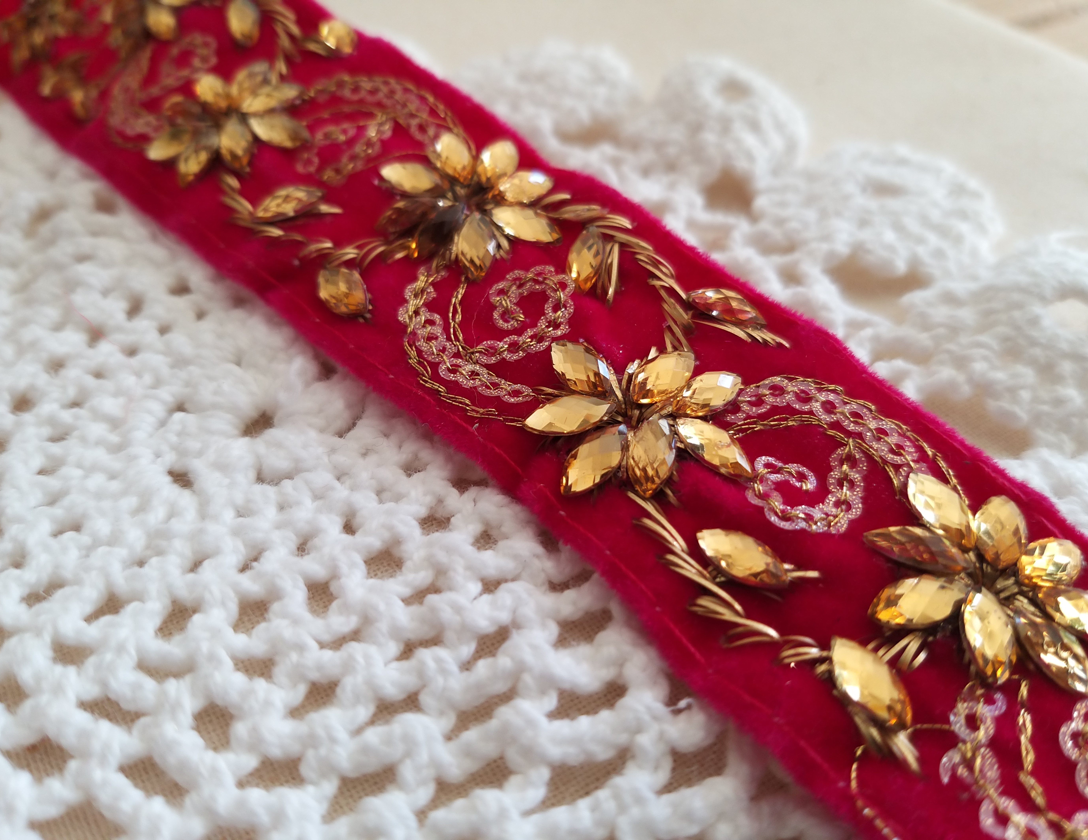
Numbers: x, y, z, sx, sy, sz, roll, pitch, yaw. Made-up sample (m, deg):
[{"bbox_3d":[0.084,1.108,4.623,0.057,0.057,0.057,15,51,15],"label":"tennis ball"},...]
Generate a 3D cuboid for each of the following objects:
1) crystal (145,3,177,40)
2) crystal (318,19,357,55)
[{"bbox_3d":[-0.062,-0.065,0.141,0.005,0.004,0.010,-27,62,-13],"label":"crystal"},{"bbox_3d":[-0.033,-0.062,0.139,0.005,0.004,0.010,-36,56,-21],"label":"crystal"}]

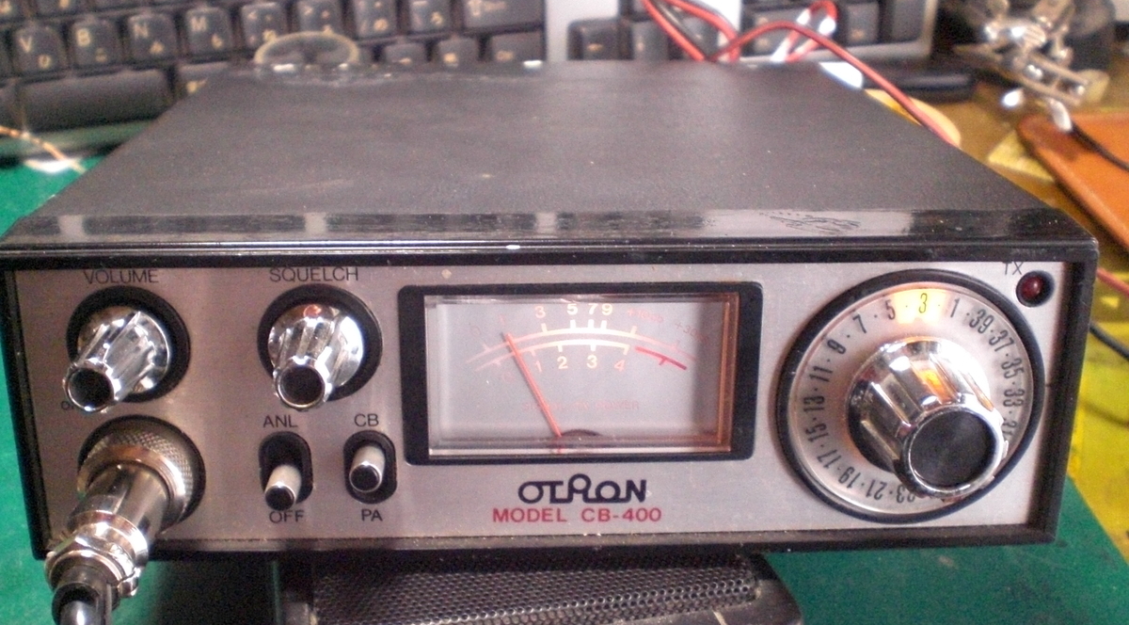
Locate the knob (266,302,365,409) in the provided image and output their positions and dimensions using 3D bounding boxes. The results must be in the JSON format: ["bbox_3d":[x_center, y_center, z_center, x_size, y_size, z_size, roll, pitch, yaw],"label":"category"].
[{"bbox_3d":[-0.040,0.008,0.196,0.015,0.015,0.017,0,20,-3],"label":"knob"}]

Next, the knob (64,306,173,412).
[{"bbox_3d":[-0.071,0.009,0.194,0.015,0.015,0.017,0,20,-3],"label":"knob"}]

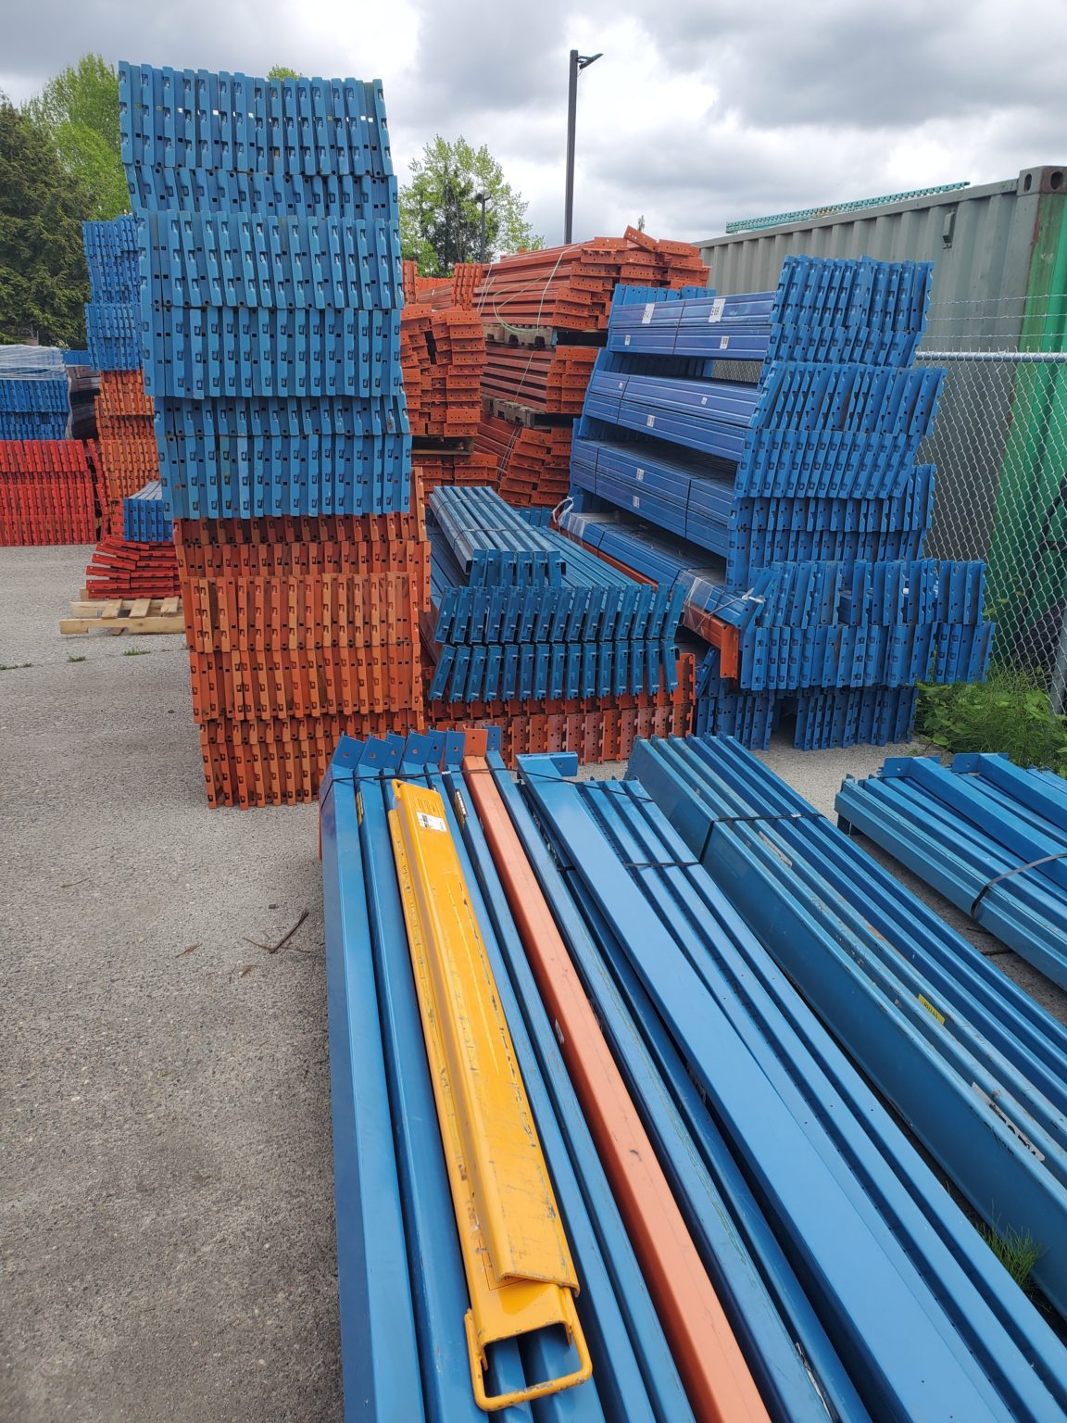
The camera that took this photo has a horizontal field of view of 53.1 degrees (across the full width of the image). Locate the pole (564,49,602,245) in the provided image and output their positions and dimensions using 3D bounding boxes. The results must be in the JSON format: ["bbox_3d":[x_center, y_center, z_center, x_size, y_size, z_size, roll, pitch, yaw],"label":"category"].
[{"bbox_3d":[0.862,-8.189,19.204,0.620,6.478,0.350,6,19,12],"label":"pole"}]

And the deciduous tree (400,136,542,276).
[{"bbox_3d":[-3.911,-23.615,55.880,8.425,11.536,8.425,1,19,0],"label":"deciduous tree"}]

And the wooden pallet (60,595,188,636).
[{"bbox_3d":[-2.375,-0.702,7.033,1.220,0.125,0.940,-3,20,-13],"label":"wooden pallet"}]

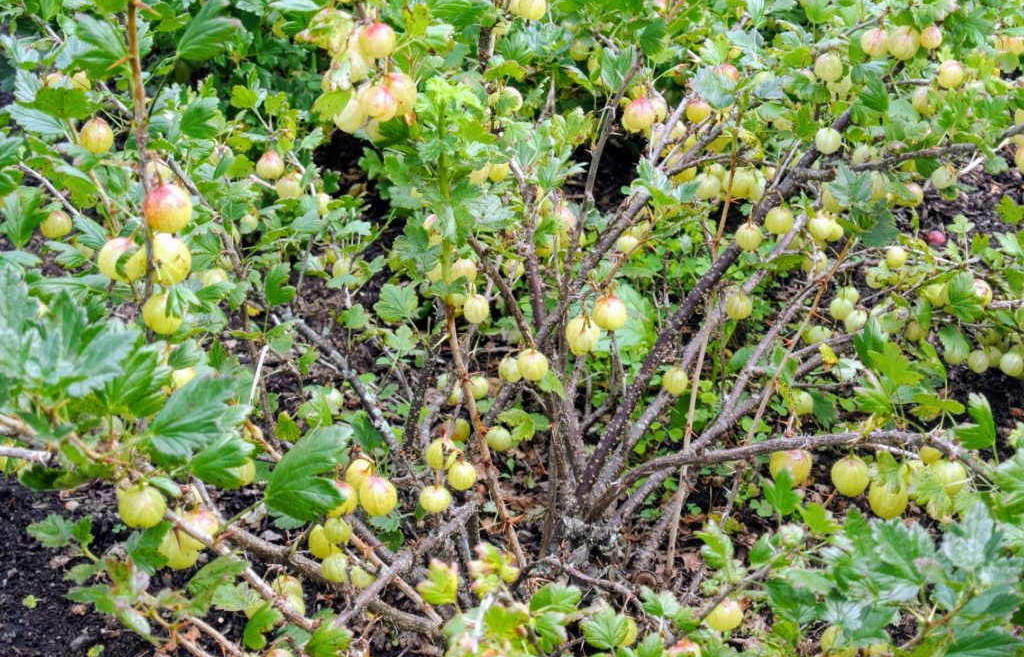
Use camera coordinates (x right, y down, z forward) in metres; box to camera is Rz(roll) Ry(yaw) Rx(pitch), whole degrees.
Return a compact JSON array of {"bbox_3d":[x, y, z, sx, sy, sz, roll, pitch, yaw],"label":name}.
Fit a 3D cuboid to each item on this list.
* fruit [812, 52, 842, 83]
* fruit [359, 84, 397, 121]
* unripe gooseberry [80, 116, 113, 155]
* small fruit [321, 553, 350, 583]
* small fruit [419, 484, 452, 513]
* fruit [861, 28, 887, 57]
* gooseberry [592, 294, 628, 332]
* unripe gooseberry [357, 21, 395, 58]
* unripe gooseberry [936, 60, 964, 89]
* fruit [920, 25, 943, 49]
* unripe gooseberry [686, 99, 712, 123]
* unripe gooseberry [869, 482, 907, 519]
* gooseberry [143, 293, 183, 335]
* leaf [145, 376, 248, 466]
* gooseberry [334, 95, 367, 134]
[{"bbox_3d":[0.201,-0.166,1.470,0.018,0.018,0.018,0,24,0],"label":"fruit"},{"bbox_3d":[-0.080,-0.140,1.420,0.020,0.022,0.020,0,28,0],"label":"fruit"},{"bbox_3d":[-0.225,-0.104,1.250,0.018,0.020,0.018,0,24,0],"label":"unripe gooseberry"},{"bbox_3d":[-0.112,0.151,1.460,0.018,0.019,0.018,0,28,0],"label":"small fruit"},{"bbox_3d":[-0.050,0.111,1.500,0.020,0.018,0.020,0,28,0],"label":"small fruit"},{"bbox_3d":[0.254,-0.200,1.620,0.020,0.021,0.020,0,28,0],"label":"fruit"},{"bbox_3d":[0.061,-0.010,1.440,0.021,0.022,0.021,0,28,0],"label":"gooseberry"},{"bbox_3d":[-0.078,-0.166,1.330,0.021,0.021,0.021,0,25,0],"label":"unripe gooseberry"},{"bbox_3d":[0.310,-0.179,1.630,0.018,0.020,0.018,0,25,0],"label":"unripe gooseberry"},{"bbox_3d":[0.280,-0.195,1.540,0.015,0.016,0.015,0,24,0],"label":"fruit"},{"bbox_3d":[0.137,-0.158,1.680,0.019,0.019,0.019,0,28,0],"label":"unripe gooseberry"},{"bbox_3d":[0.189,0.085,1.160,0.020,0.021,0.020,0,24,0],"label":"unripe gooseberry"},{"bbox_3d":[-0.173,-0.007,1.140,0.019,0.021,0.019,0,24,0],"label":"gooseberry"},{"bbox_3d":[-0.147,0.043,1.080,0.048,0.015,0.050,-2,46,-11],"label":"leaf"},{"bbox_3d":[-0.087,-0.115,1.240,0.018,0.021,0.018,0,24,0],"label":"gooseberry"}]

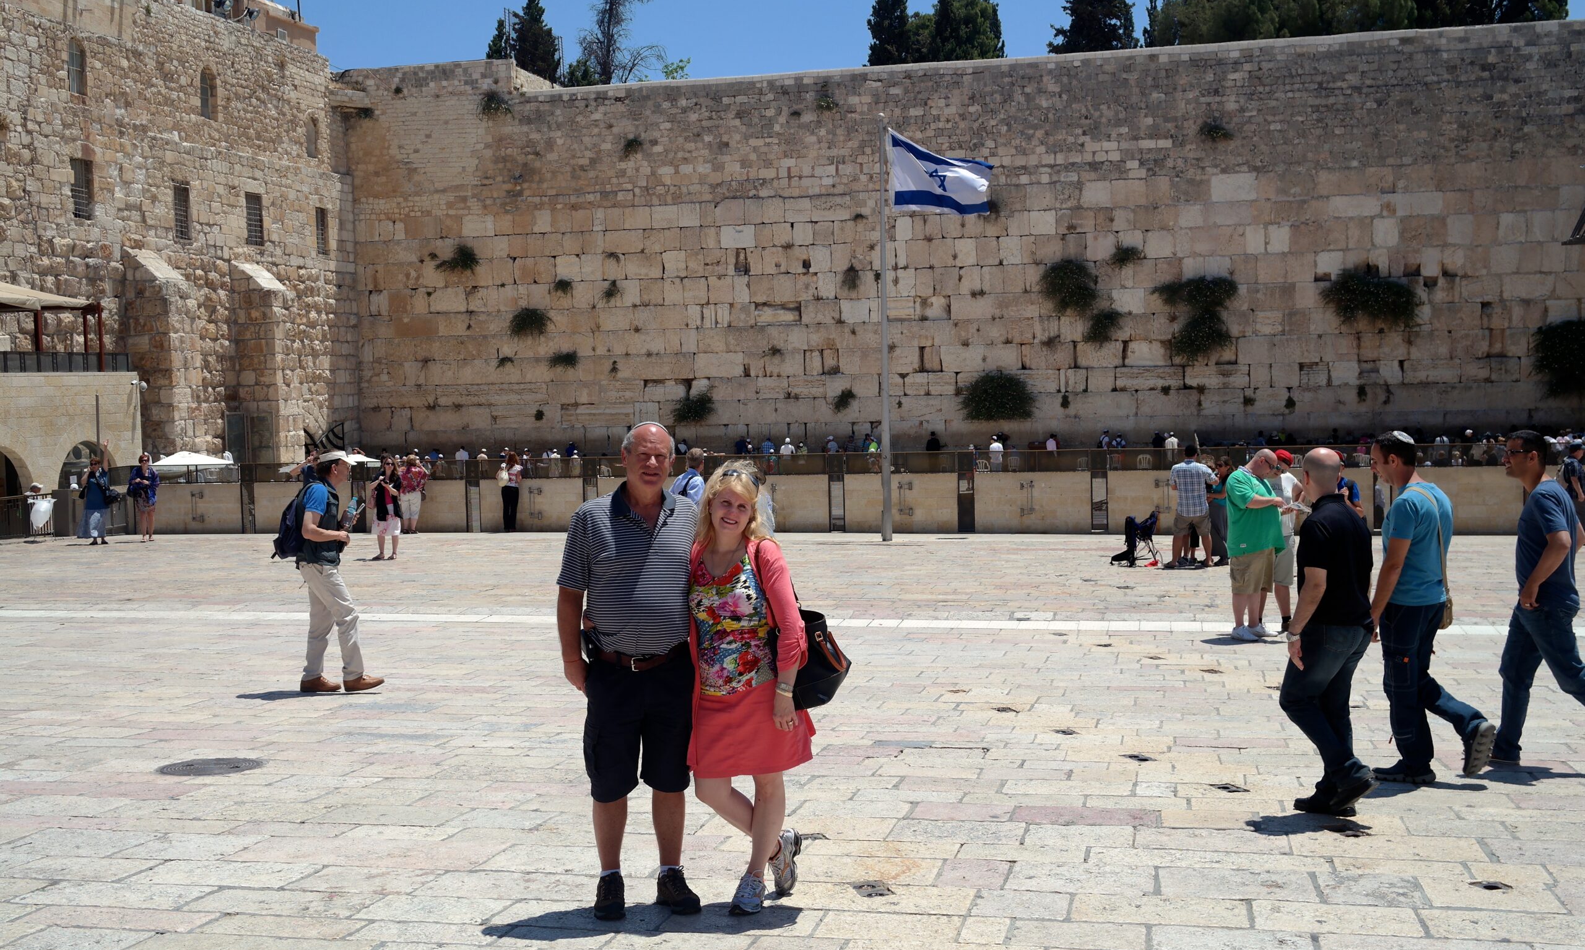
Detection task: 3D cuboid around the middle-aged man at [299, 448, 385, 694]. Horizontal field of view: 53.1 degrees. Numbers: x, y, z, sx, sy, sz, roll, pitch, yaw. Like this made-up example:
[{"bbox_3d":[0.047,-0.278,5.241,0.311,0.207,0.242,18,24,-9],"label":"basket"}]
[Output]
[{"bbox_3d":[-3.198,0.682,11.200,0.620,1.710,0.520,-1,1,-13],"label":"middle-aged man"}]

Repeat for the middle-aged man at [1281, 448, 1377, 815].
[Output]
[{"bbox_3d":[2.569,0.734,7.550,0.580,1.710,0.520,1,2,44],"label":"middle-aged man"}]

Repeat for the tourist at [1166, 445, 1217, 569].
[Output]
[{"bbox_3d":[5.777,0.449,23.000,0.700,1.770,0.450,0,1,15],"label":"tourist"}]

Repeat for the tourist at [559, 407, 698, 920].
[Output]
[{"bbox_3d":[-0.593,0.707,5.820,0.580,1.780,0.380,-1,1,-3],"label":"tourist"}]

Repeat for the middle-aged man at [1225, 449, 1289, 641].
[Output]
[{"bbox_3d":[4.056,0.613,13.900,0.580,1.670,0.550,0,1,26],"label":"middle-aged man"}]

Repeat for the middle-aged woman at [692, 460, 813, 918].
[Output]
[{"bbox_3d":[-0.149,0.775,5.850,0.500,1.630,0.420,0,1,12],"label":"middle-aged woman"}]

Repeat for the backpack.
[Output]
[{"bbox_3d":[-3.531,0.337,11.200,0.240,0.510,0.330,11,-1,-11],"label":"backpack"}]

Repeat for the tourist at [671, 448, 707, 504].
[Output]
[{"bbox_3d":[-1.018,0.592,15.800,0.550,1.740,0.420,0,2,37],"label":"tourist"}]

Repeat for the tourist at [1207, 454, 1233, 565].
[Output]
[{"bbox_3d":[6.236,0.512,23.000,0.440,1.580,0.460,-1,1,-28],"label":"tourist"}]

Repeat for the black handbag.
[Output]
[{"bbox_3d":[0.039,0.559,5.850,0.240,0.600,0.340,0,1,24],"label":"black handbag"}]

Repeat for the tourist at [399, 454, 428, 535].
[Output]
[{"bbox_3d":[-7.890,0.412,33.000,0.560,1.630,0.420,0,1,9],"label":"tourist"}]

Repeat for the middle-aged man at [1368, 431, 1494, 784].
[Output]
[{"bbox_3d":[3.236,0.661,8.020,0.640,1.750,0.500,0,1,28],"label":"middle-aged man"}]

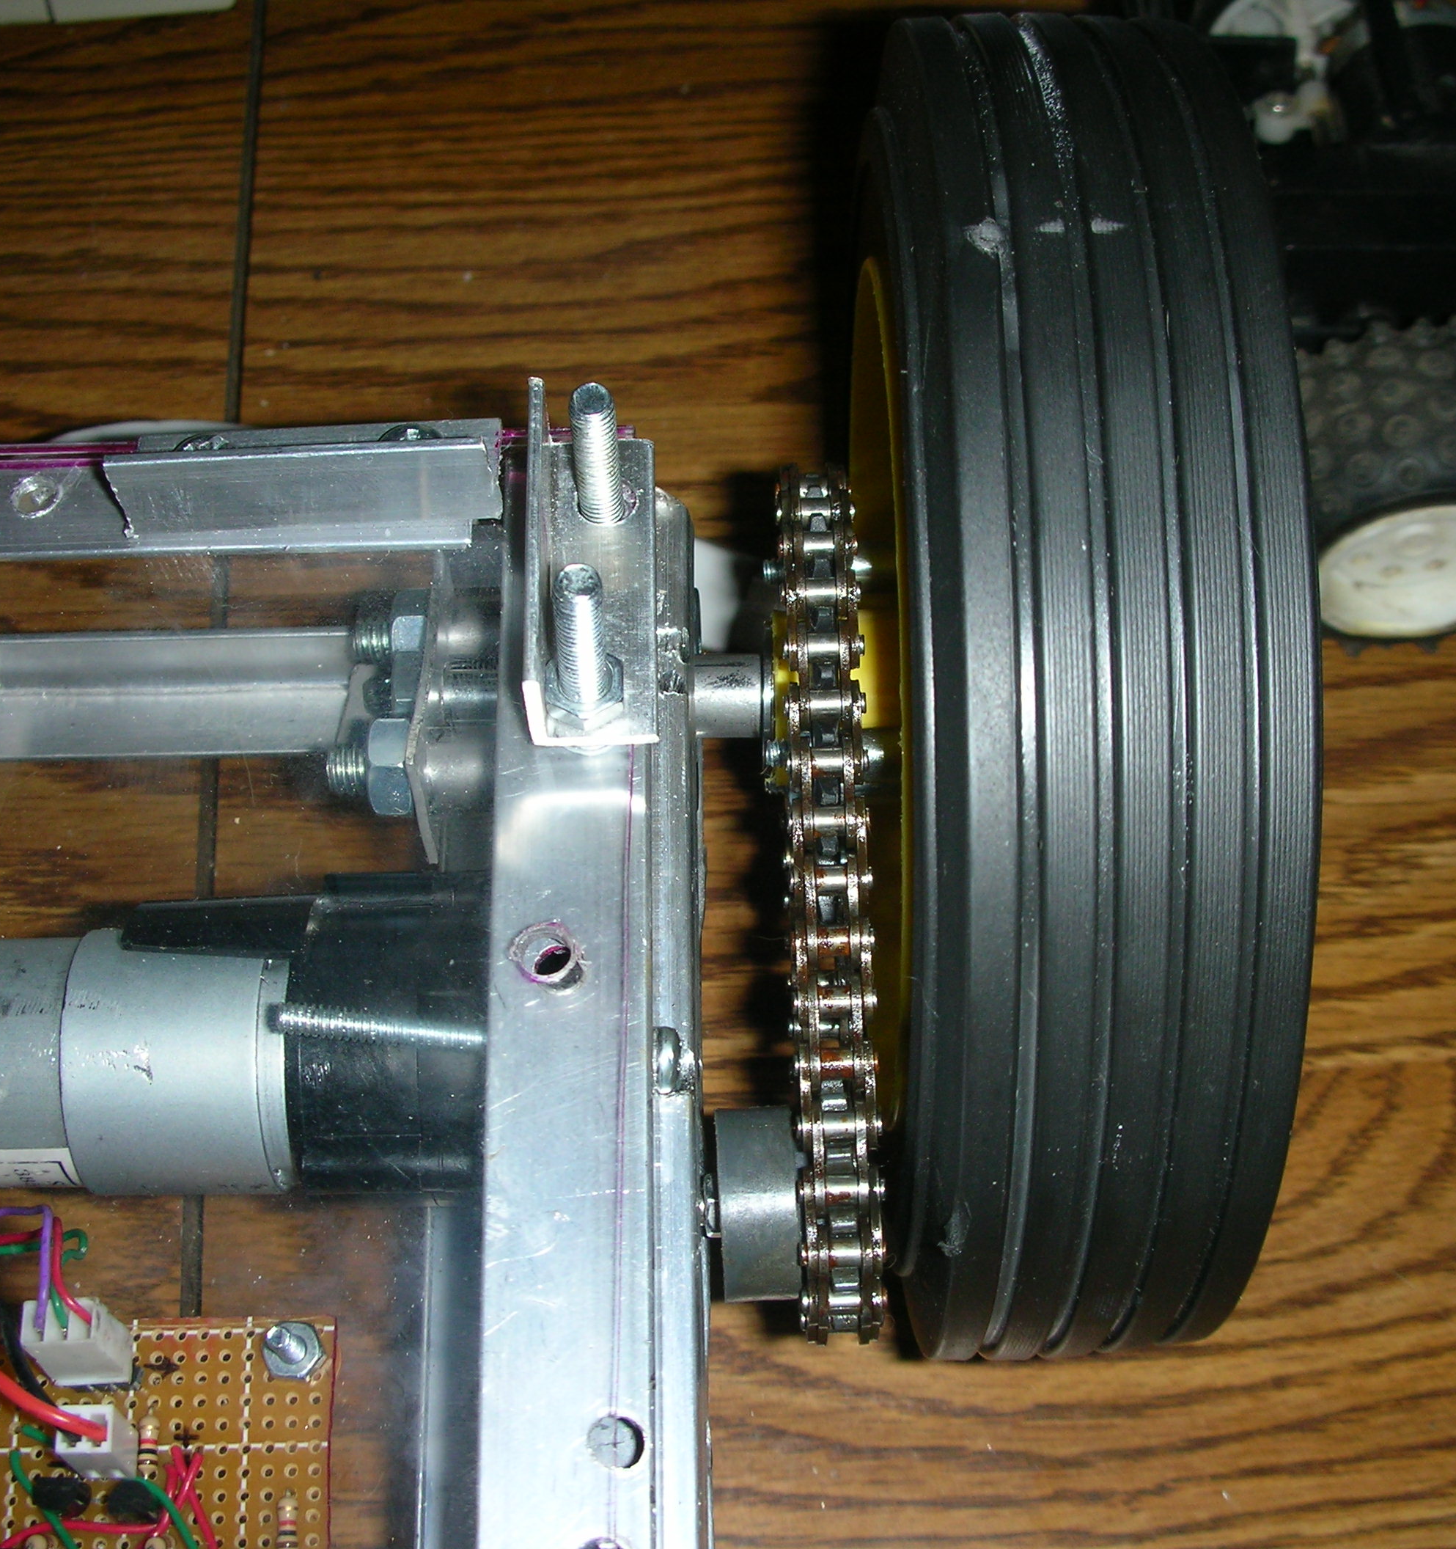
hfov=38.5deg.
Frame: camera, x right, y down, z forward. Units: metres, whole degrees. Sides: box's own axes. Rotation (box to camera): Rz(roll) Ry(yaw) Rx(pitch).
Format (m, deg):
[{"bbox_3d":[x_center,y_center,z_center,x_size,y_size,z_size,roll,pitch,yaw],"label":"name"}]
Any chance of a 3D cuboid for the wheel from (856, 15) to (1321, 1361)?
[{"bbox_3d":[0.035,-0.009,0.249,0.036,0.153,0.153,-1,64,0],"label":"wheel"}]

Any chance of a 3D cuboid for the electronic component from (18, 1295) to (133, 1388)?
[{"bbox_3d":[-0.071,0.062,0.229,0.008,0.013,0.005,-2,62,-1],"label":"electronic component"}]

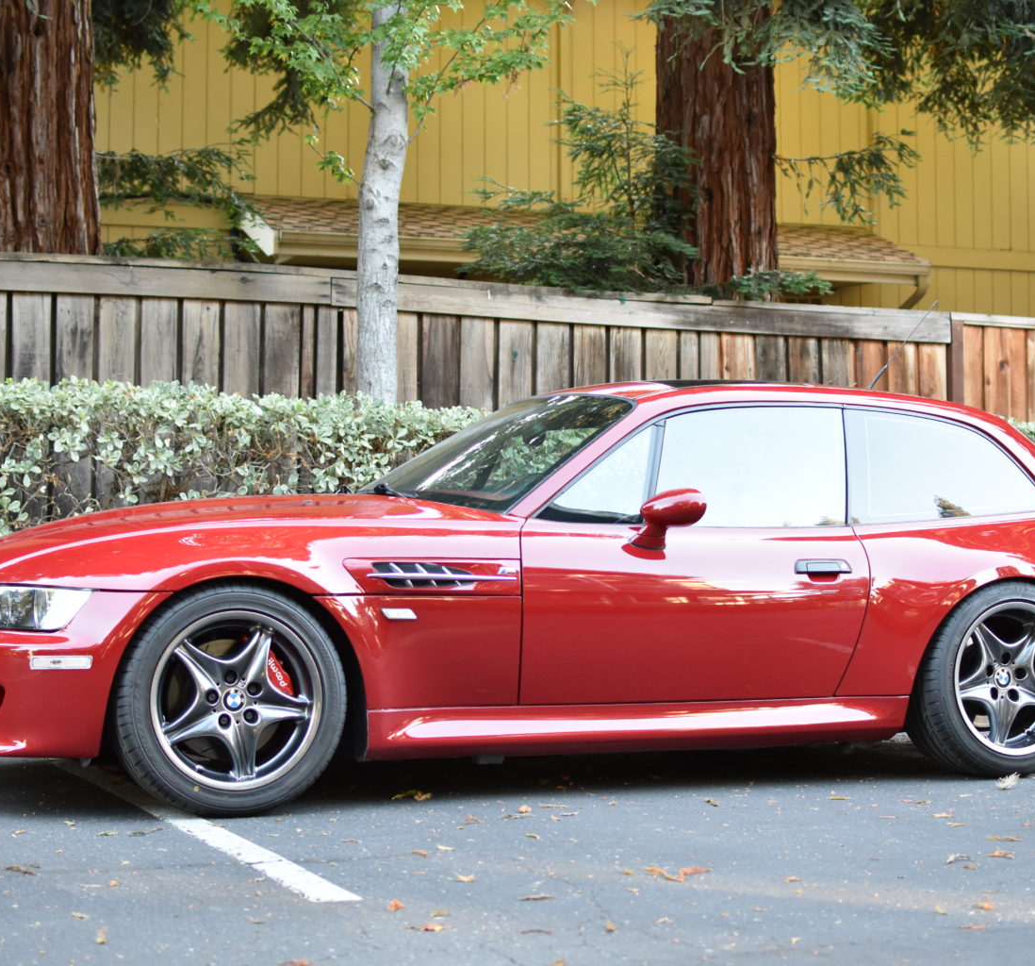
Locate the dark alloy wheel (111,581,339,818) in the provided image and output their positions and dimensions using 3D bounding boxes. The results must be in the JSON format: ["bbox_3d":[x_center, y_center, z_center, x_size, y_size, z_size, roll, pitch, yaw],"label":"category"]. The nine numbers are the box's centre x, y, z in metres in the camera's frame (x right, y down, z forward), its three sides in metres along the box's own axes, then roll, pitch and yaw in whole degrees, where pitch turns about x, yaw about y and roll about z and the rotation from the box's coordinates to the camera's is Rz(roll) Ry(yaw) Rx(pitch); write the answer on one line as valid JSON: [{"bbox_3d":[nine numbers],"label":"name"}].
[{"bbox_3d":[-0.779,0.575,5.568,0.628,0.625,0.225,1,-3,-24],"label":"dark alloy wheel"}]

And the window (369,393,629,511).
[{"bbox_3d":[-0.169,-0.060,6.651,0.680,0.130,1.380,-37,12,-21],"label":"window"}]

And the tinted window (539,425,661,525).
[{"bbox_3d":[0.235,-0.040,6.096,0.451,0.358,0.030,3,-32,-20],"label":"tinted window"}]

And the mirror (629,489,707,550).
[{"bbox_3d":[0.441,0.101,5.949,0.155,0.165,0.210,1,-3,-24],"label":"mirror"}]

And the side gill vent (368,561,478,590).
[{"bbox_3d":[-0.262,0.252,5.719,0.326,0.077,0.040,1,-3,-24],"label":"side gill vent"}]

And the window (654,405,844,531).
[{"bbox_3d":[0.708,-0.052,6.304,0.780,0.415,0.040,0,-29,-24],"label":"window"}]

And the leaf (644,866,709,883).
[{"bbox_3d":[0.325,0.792,4.252,0.130,0.028,0.080,0,-3,0],"label":"leaf"}]

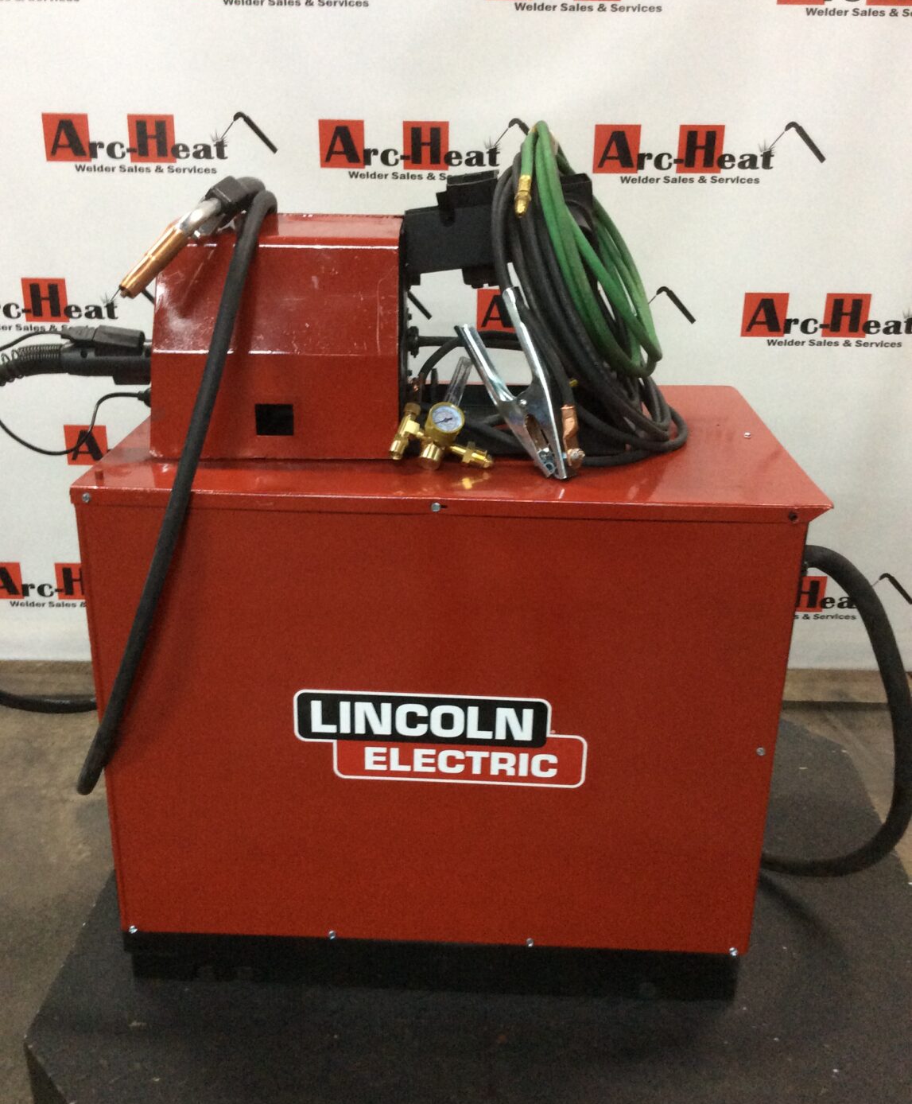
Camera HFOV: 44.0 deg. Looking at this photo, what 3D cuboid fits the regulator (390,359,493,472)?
[{"bbox_3d":[-0.017,-0.159,1.301,0.121,0.121,0.090,-1,21,-4],"label":"regulator"}]

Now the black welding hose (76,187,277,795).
[{"bbox_3d":[-0.333,-0.060,1.315,0.235,0.687,0.250,1,21,2],"label":"black welding hose"}]

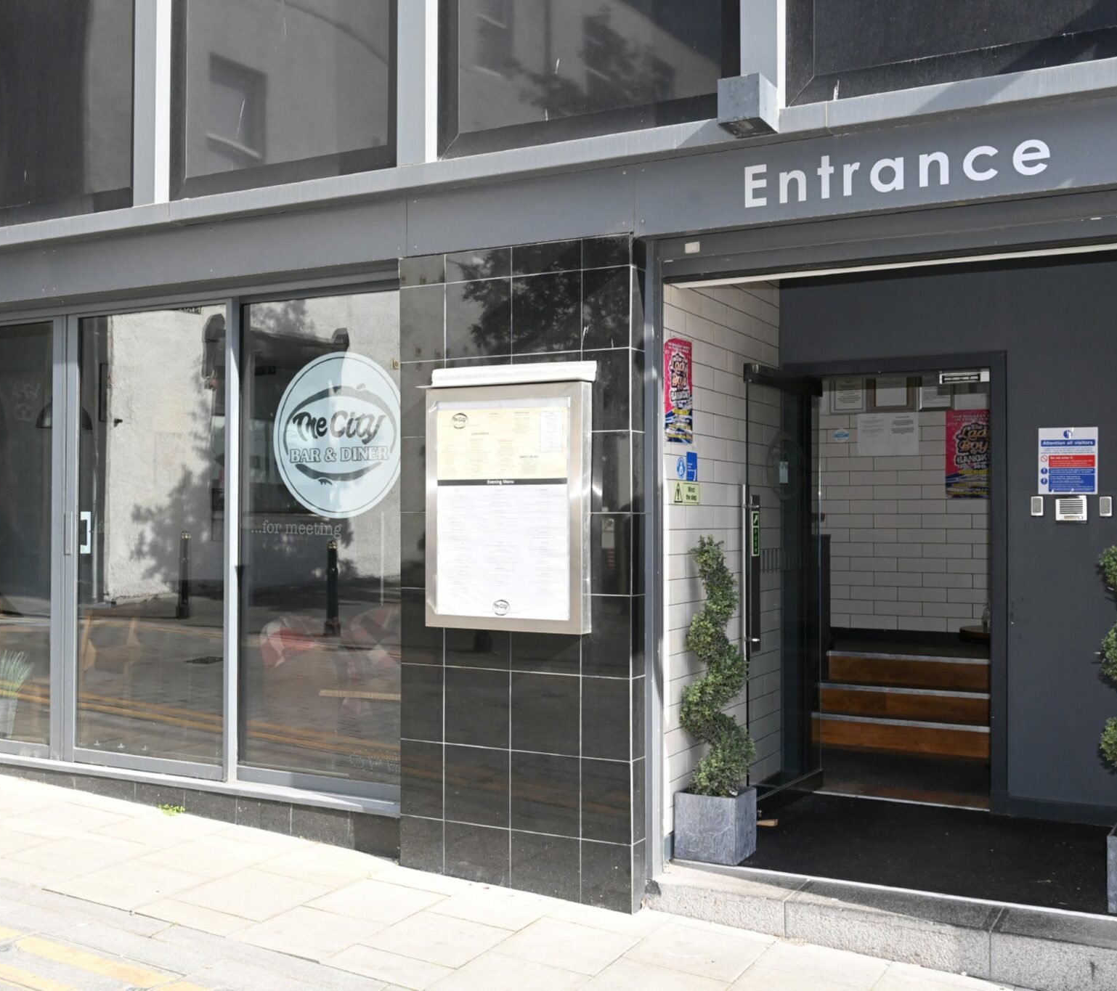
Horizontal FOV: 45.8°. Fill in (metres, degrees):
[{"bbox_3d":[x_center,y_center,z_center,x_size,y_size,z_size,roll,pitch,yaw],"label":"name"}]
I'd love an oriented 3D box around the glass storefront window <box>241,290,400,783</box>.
[{"bbox_3d":[-1.040,0.178,5.776,0.930,2.097,0.020,0,-1,29],"label":"glass storefront window"}]

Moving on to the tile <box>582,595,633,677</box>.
[{"bbox_3d":[0.180,0.522,4.884,0.205,0.300,0.010,0,-1,28],"label":"tile"}]

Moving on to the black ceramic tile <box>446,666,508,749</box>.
[{"bbox_3d":[-0.313,0.825,5.135,0.302,0.300,0.010,0,-1,29],"label":"black ceramic tile"}]

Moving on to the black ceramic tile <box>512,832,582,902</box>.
[{"bbox_3d":[-0.046,1.417,5.057,0.307,0.236,0.010,0,-1,29],"label":"black ceramic tile"}]

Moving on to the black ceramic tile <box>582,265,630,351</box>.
[{"bbox_3d":[0.182,-0.700,4.958,0.205,0.304,0.010,0,-1,29],"label":"black ceramic tile"}]

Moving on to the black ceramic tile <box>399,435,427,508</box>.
[{"bbox_3d":[-0.546,-0.081,5.353,0.211,0.304,0.010,0,-1,29],"label":"black ceramic tile"}]

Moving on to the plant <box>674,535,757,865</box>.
[{"bbox_3d":[0.639,0.805,5.346,0.274,1.290,0.262,0,-1,28],"label":"plant"}]

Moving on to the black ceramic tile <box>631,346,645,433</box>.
[{"bbox_3d":[0.296,-0.393,4.955,0.010,0.304,0.120,0,-1,29],"label":"black ceramic tile"}]

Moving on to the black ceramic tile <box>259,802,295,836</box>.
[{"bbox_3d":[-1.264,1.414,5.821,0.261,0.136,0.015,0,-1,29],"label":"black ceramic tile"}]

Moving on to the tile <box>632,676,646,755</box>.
[{"bbox_3d":[0.291,0.823,4.863,0.010,0.300,0.112,0,-1,29],"label":"tile"}]

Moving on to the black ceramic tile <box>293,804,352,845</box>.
[{"bbox_3d":[-1.013,1.408,5.651,0.302,0.146,0.012,0,-1,28],"label":"black ceramic tile"}]

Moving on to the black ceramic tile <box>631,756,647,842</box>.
[{"bbox_3d":[0.292,1.128,4.879,0.010,0.300,0.121,0,-1,28],"label":"black ceramic tile"}]

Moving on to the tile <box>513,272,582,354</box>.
[{"bbox_3d":[-0.043,-0.696,5.069,0.305,0.302,0.015,0,-1,29],"label":"tile"}]

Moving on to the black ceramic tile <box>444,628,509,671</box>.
[{"bbox_3d":[-0.317,0.531,5.219,0.307,0.304,0.010,0,-1,29],"label":"black ceramic tile"}]

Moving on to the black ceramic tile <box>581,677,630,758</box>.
[{"bbox_3d":[0.182,0.833,4.926,0.206,0.302,0.015,0,-1,29],"label":"black ceramic tile"}]

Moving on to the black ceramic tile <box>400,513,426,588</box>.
[{"bbox_3d":[-0.543,0.225,5.334,0.210,0.302,0.015,0,-1,29],"label":"black ceramic tile"}]

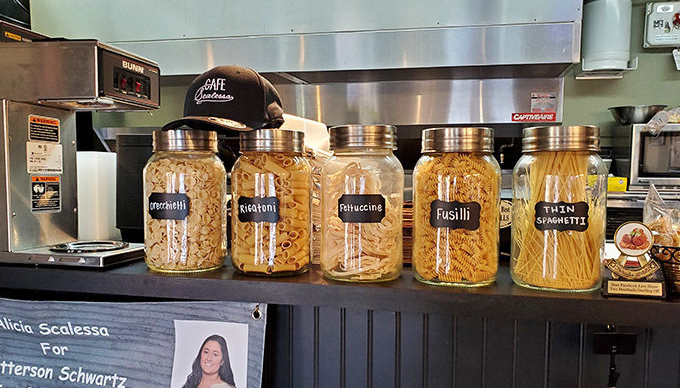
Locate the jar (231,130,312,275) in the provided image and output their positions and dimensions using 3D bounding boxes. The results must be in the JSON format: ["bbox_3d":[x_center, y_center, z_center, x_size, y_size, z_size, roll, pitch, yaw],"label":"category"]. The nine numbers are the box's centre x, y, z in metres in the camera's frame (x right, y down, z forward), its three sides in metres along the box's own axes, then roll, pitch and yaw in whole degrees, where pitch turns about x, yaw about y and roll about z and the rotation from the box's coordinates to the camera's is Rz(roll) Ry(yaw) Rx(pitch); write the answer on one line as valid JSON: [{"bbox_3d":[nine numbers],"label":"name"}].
[{"bbox_3d":[-0.128,0.013,0.973,0.149,0.263,0.149,0,3,0],"label":"jar"}]

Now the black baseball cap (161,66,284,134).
[{"bbox_3d":[-0.229,-0.184,0.980,0.183,0.132,0.268,1,3,18],"label":"black baseball cap"}]

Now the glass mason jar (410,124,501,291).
[{"bbox_3d":[0.205,0.019,0.898,0.149,0.263,0.149,1,3,13],"label":"glass mason jar"}]

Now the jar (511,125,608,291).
[{"bbox_3d":[0.376,0.021,0.879,0.149,0.263,0.149,1,3,19],"label":"jar"}]

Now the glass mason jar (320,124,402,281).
[{"bbox_3d":[0.041,0.014,0.927,0.149,0.267,0.149,0,3,0],"label":"glass mason jar"}]

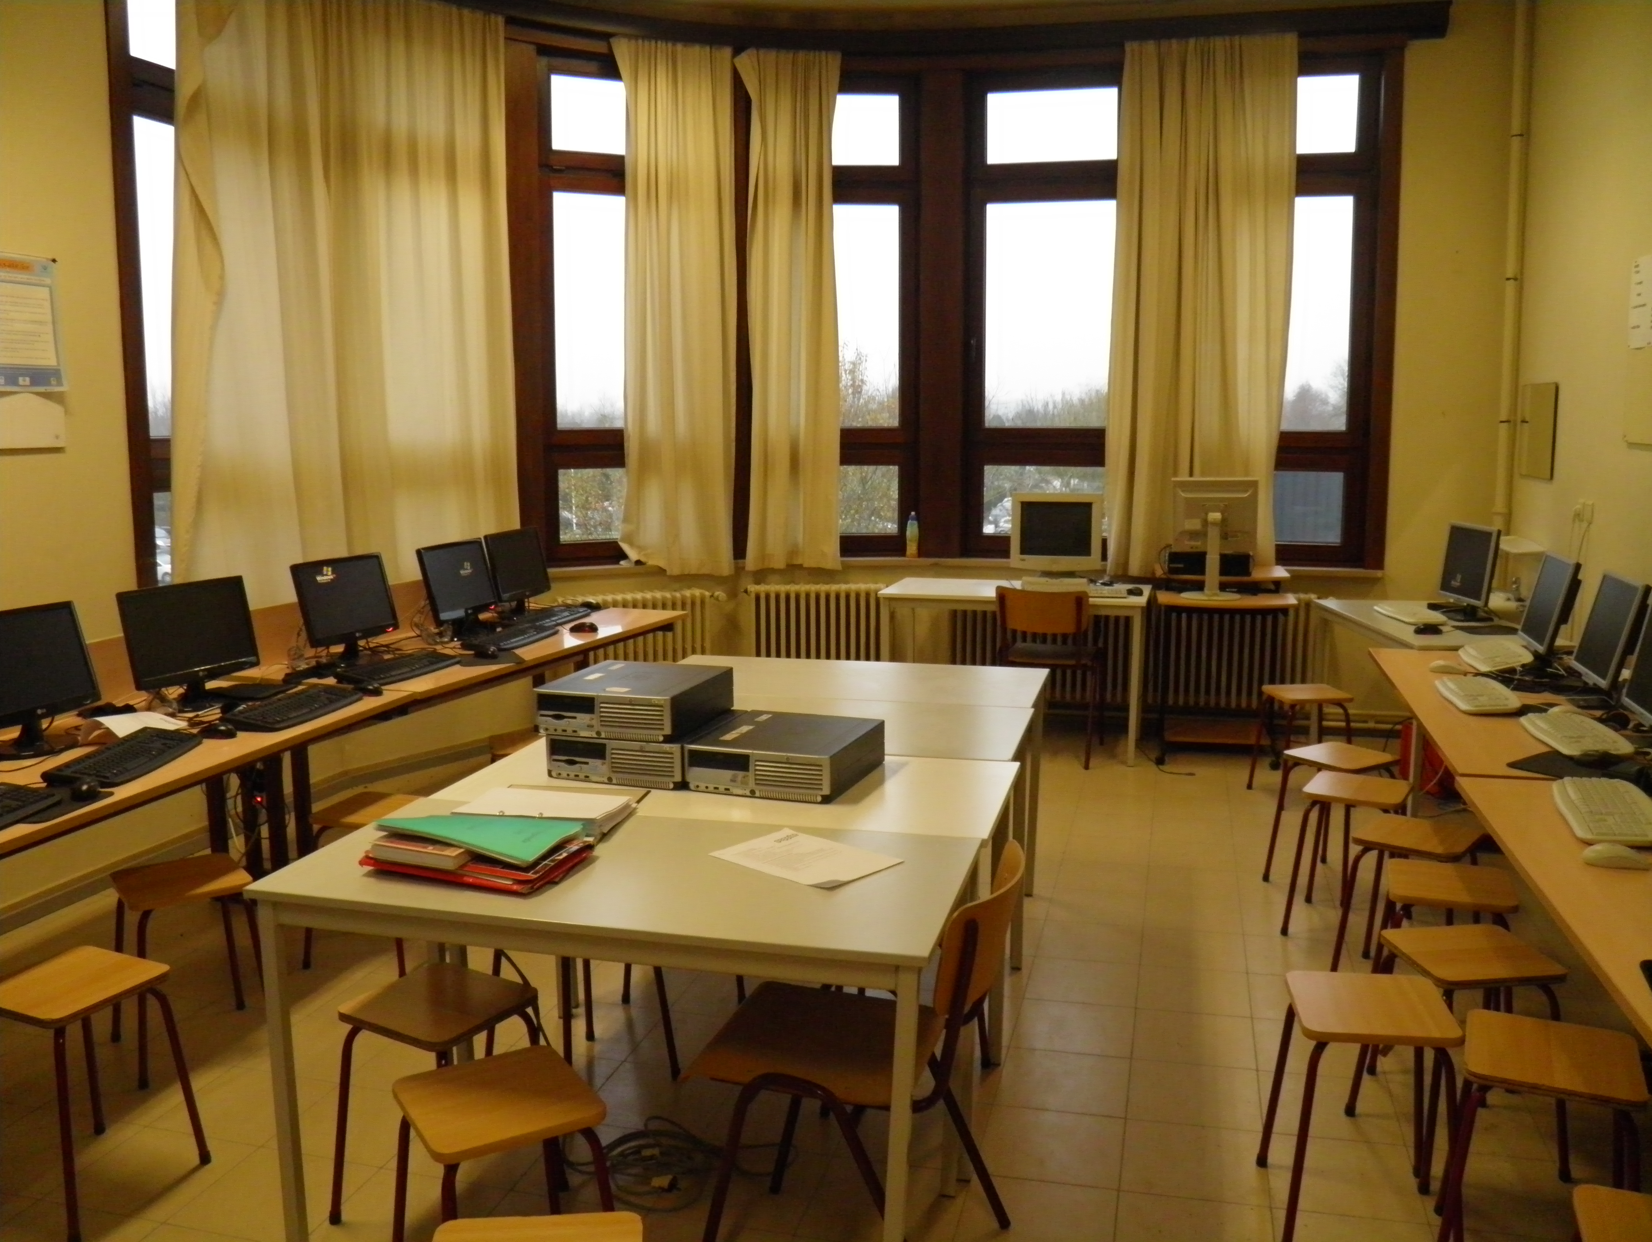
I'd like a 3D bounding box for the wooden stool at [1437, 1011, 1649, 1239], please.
[{"bbox_3d":[1.318,1.008,2.469,0.330,0.448,0.330,4,10,25],"label":"wooden stool"}]

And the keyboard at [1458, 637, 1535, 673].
[{"bbox_3d":[2.245,0.110,4.497,0.165,0.028,0.440,-10,6,16],"label":"keyboard"}]

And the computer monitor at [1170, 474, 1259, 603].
[{"bbox_3d":[1.837,-0.391,6.322,0.410,0.545,0.230,1,9,7],"label":"computer monitor"}]

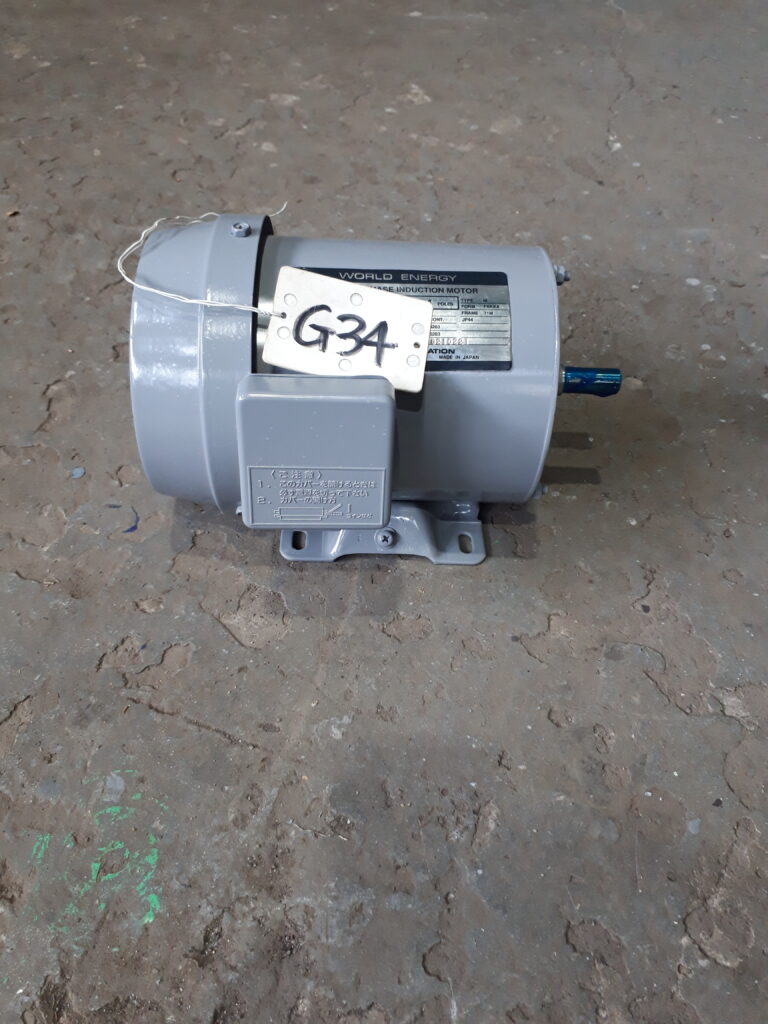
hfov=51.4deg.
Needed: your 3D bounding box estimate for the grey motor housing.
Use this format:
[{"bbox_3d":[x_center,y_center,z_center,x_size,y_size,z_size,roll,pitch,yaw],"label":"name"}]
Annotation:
[{"bbox_3d":[0.005,-0.065,0.402,0.237,0.147,0.166,2,50,-3],"label":"grey motor housing"}]

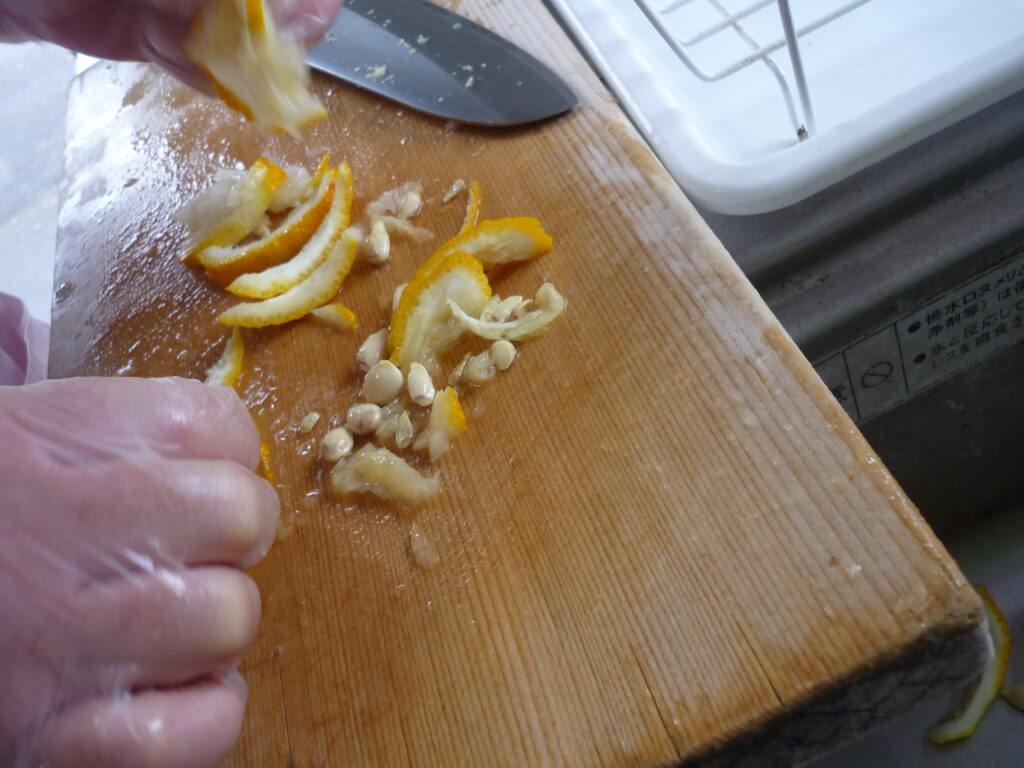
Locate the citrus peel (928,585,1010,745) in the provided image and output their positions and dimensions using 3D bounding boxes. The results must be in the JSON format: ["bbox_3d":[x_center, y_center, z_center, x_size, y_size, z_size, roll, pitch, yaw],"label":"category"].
[{"bbox_3d":[0.162,0.099,0.343,0.018,0.010,0.059,14,63,35],"label":"citrus peel"}]

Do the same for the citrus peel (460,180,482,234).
[{"bbox_3d":[-0.012,-0.054,0.292,0.005,0.005,0.024,-8,52,23],"label":"citrus peel"}]

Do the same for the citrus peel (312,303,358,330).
[{"bbox_3d":[-0.053,-0.020,0.288,0.022,0.006,0.008,16,65,36],"label":"citrus peel"}]

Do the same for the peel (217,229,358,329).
[{"bbox_3d":[-0.067,-0.027,0.298,0.051,0.009,0.022,-32,47,3],"label":"peel"}]

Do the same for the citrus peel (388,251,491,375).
[{"bbox_3d":[-0.020,-0.018,0.263,0.036,0.014,0.019,-48,48,-12],"label":"citrus peel"}]

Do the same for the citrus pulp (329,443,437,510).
[{"bbox_3d":[-0.033,0.023,0.242,0.030,0.009,0.013,4,58,31],"label":"citrus pulp"}]

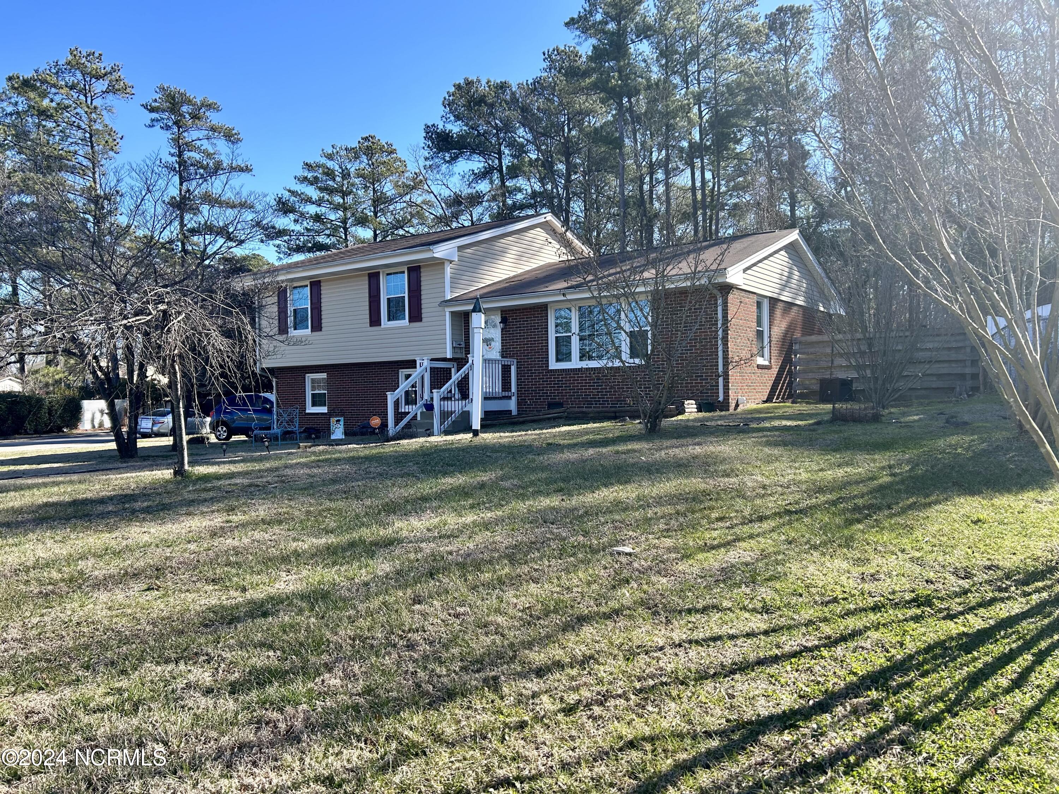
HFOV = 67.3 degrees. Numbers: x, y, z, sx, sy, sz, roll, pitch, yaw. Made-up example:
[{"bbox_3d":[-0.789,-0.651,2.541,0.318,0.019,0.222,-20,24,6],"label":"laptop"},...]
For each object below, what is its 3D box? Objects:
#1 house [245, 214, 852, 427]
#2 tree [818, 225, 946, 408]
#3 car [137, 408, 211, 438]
[{"bbox_3d":[0.174,-2.094,22.764,14.750,6.300,10.100,-1,0,35],"label":"house"},{"bbox_3d":[5.870,-1.300,13.250,2.150,2.980,2.100,-1,0,0],"label":"tree"},{"bbox_3d":[-18.800,1.355,43.000,1.820,1.460,4.800,-1,0,18],"label":"car"}]

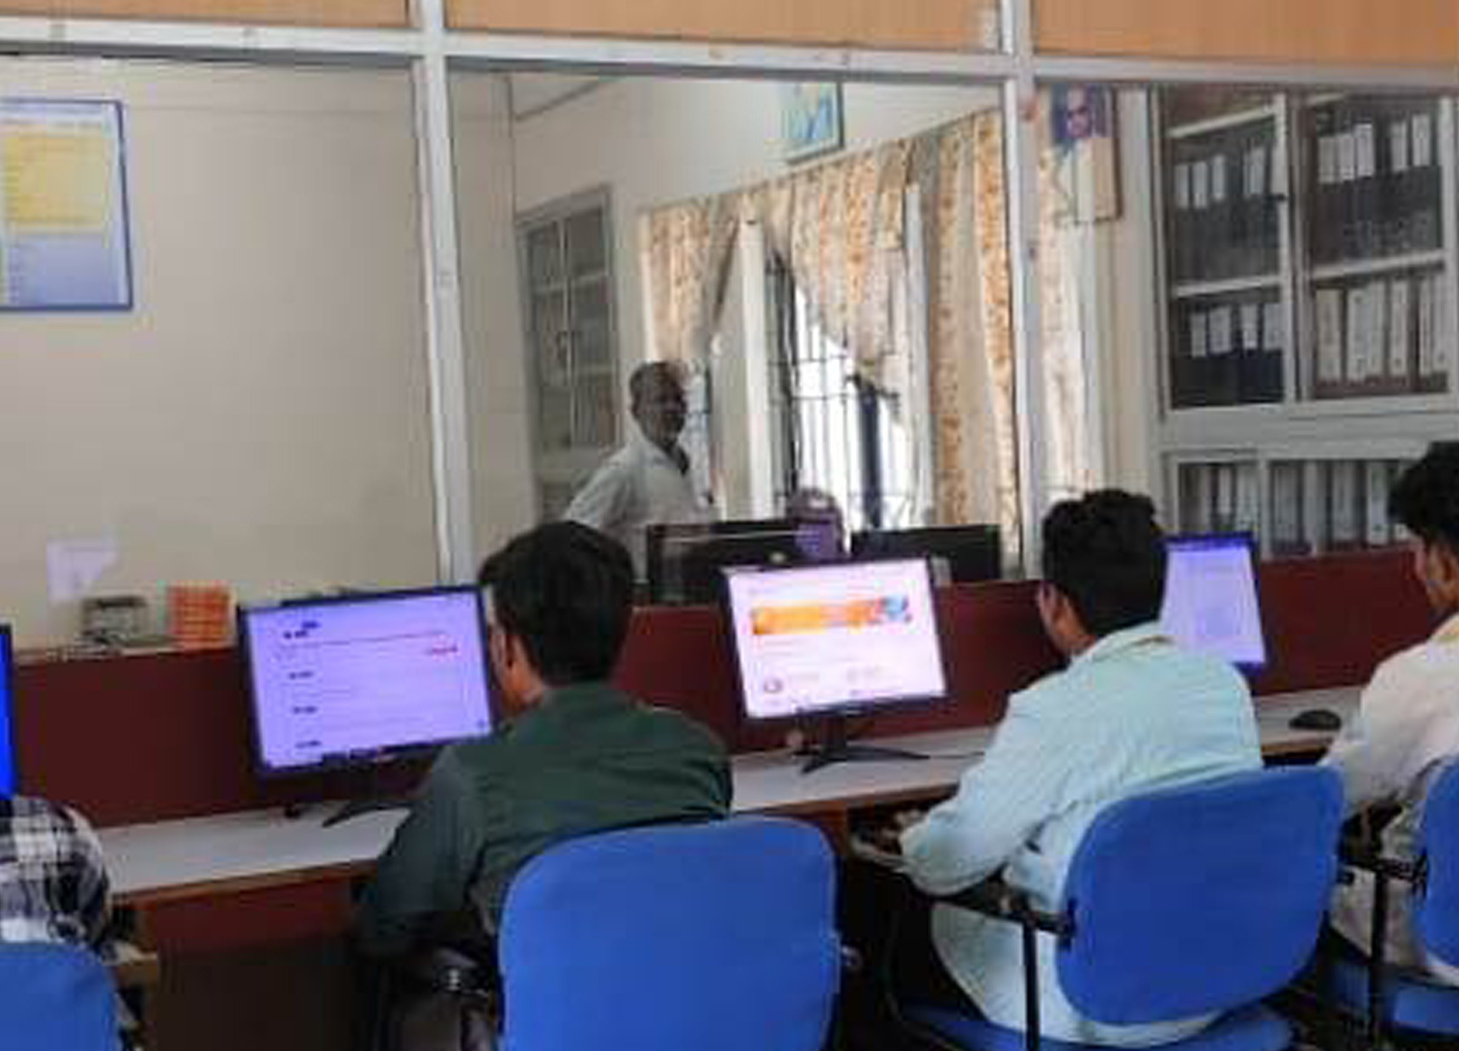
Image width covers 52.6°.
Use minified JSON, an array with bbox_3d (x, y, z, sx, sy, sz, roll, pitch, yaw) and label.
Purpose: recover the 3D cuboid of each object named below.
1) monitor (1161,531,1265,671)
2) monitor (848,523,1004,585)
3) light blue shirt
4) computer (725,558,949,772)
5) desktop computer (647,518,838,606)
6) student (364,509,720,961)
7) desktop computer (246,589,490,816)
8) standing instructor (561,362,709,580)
[{"bbox_3d":[0.850,0.211,2.930,0.440,0.385,0.190,-4,4,-23],"label":"monitor"},{"bbox_3d":[0.504,0.184,3.780,0.400,0.360,0.190,-3,4,-5],"label":"monitor"},{"bbox_3d":[0.571,0.456,2.380,0.500,0.600,0.420,-5,5,-35],"label":"light blue shirt"},{"bbox_3d":[0.206,0.255,2.731,0.440,0.385,0.190,-4,4,-25],"label":"computer"},{"bbox_3d":[0.032,0.197,3.550,0.460,0.410,0.190,-3,4,-3],"label":"desktop computer"},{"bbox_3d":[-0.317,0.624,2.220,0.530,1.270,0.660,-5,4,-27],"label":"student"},{"bbox_3d":[-0.613,0.308,2.509,0.430,0.390,0.190,-5,5,-35],"label":"desktop computer"},{"bbox_3d":[-0.284,0.275,4.800,0.340,1.630,0.480,1,5,41],"label":"standing instructor"}]

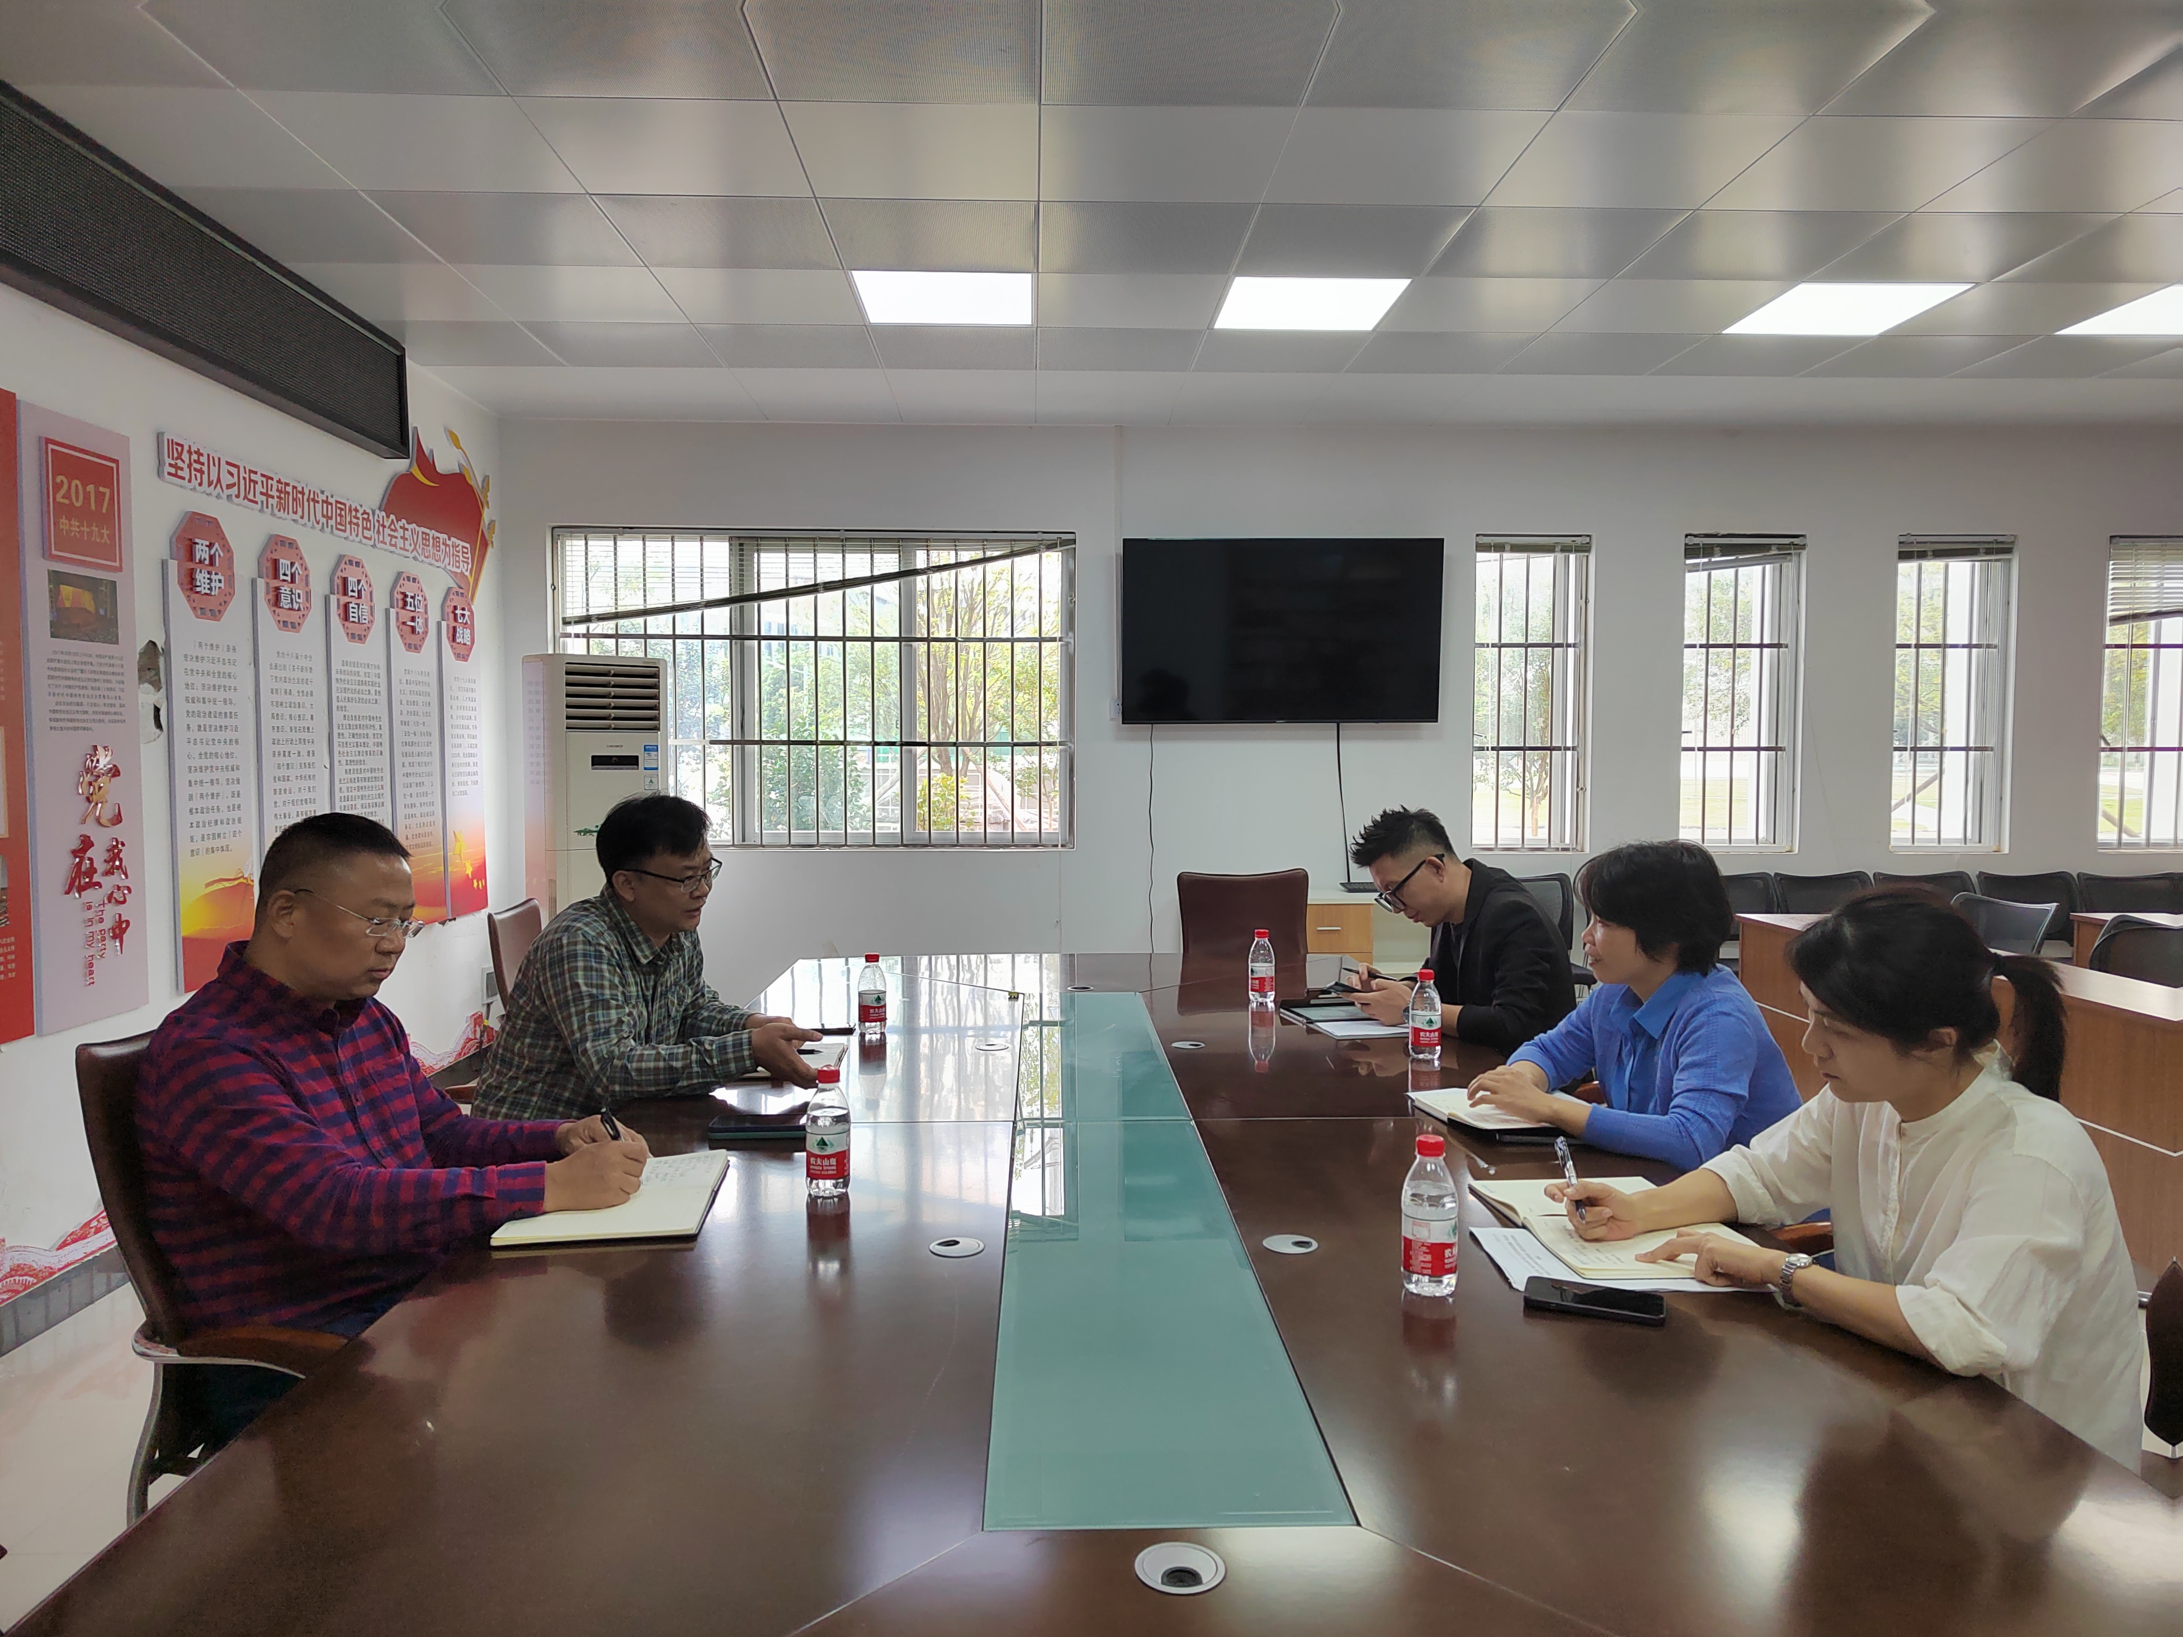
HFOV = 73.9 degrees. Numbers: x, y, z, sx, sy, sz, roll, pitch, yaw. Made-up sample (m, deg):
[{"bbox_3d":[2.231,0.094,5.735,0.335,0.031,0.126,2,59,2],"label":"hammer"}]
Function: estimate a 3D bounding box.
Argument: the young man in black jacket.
[{"bbox_3d":[0.858,0.595,3.385,0.620,1.230,0.500,-1,3,-12],"label":"young man in black jacket"}]

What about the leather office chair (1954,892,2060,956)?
[{"bbox_3d":[3.030,0.701,5.130,0.560,0.860,0.480,-1,3,-10],"label":"leather office chair"}]

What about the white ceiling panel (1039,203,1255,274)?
[{"bbox_3d":[0.148,-1.662,4.147,0.590,0.030,0.590,0,3,-2],"label":"white ceiling panel"}]

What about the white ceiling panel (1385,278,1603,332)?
[{"bbox_3d":[1.327,-1.712,4.821,0.595,0.030,0.590,0,3,-2],"label":"white ceiling panel"}]

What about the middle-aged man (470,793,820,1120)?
[{"bbox_3d":[-0.830,0.609,2.800,0.680,1.300,0.540,0,3,-2],"label":"middle-aged man"}]

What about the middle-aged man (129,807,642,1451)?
[{"bbox_3d":[-0.870,0.647,2.000,0.660,1.310,0.550,0,3,-2],"label":"middle-aged man"}]

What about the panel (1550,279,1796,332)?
[{"bbox_3d":[1.927,-1.714,4.844,0.595,0.030,0.590,0,3,-2],"label":"panel"}]

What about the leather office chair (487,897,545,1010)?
[{"bbox_3d":[-1.212,0.727,3.773,0.620,0.990,0.580,0,3,-2],"label":"leather office chair"}]

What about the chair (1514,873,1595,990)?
[{"bbox_3d":[1.952,0.676,6.361,0.470,0.834,0.580,0,3,-2],"label":"chair"}]

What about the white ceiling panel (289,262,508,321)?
[{"bbox_3d":[-2.238,-1.688,4.643,0.590,0.030,0.590,0,3,-2],"label":"white ceiling panel"}]

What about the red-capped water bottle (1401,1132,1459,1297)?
[{"bbox_3d":[0.415,0.480,1.780,0.065,0.190,0.065,0,3,-2],"label":"red-capped water bottle"}]

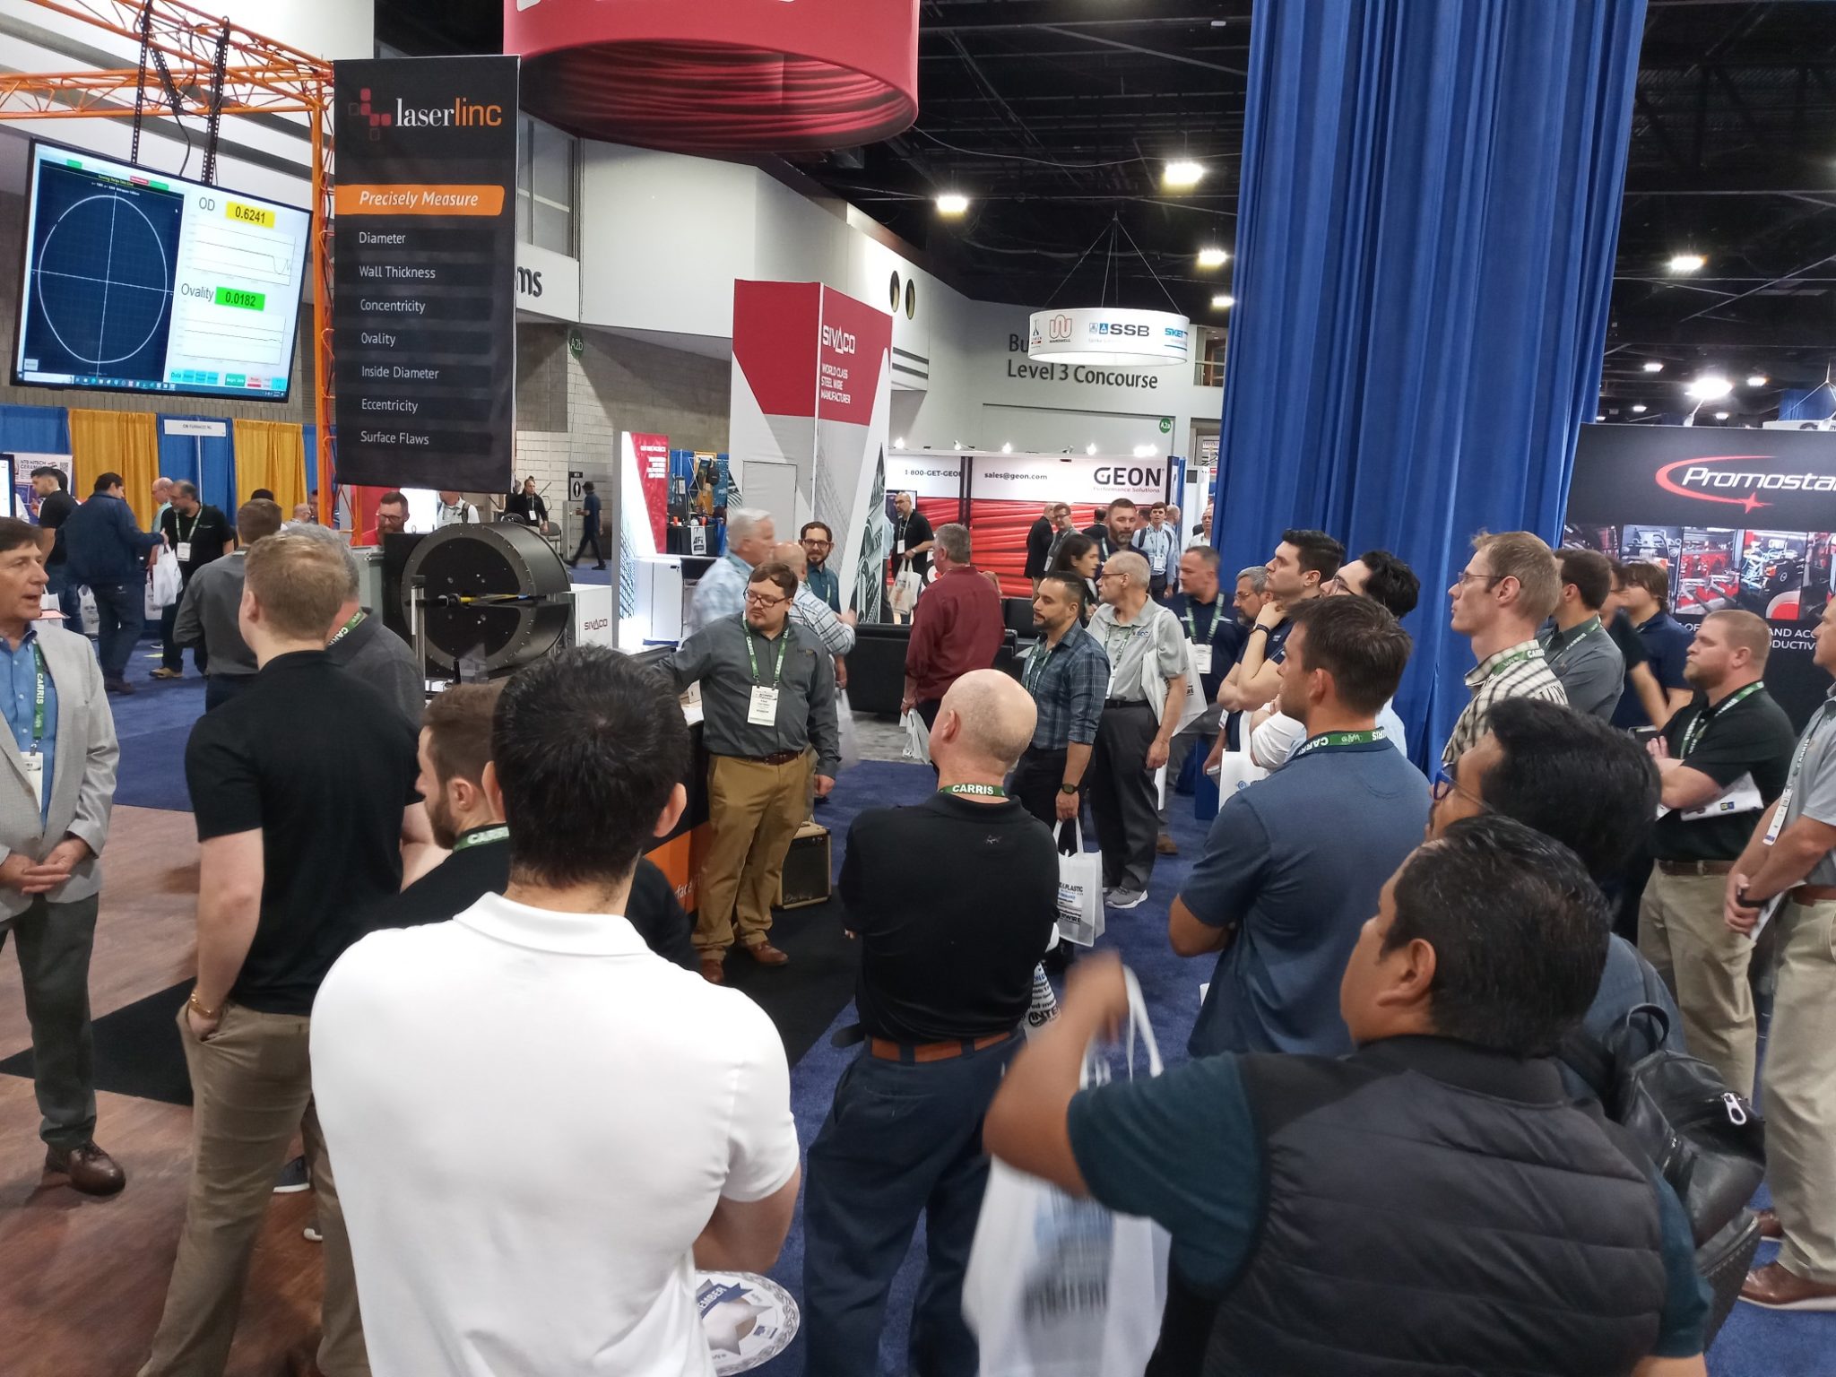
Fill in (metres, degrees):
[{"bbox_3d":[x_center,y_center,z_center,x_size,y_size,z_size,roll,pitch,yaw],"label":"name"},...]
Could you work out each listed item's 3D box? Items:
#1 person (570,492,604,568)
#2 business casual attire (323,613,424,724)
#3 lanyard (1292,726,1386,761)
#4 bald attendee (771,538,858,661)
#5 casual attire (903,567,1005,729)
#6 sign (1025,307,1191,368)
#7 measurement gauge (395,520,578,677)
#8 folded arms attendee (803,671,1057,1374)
[{"bbox_3d":[-6.642,-3.151,29.806,0.720,1.540,0.480,3,8,6],"label":"person"},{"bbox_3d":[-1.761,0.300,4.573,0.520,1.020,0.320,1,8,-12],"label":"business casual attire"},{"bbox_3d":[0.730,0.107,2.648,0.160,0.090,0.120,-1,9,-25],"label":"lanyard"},{"bbox_3d":[-0.625,0.155,7.118,0.580,1.710,0.400,4,8,12],"label":"bald attendee"},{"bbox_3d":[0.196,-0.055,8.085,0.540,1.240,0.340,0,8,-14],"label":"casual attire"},{"bbox_3d":[4.239,-7.825,33.000,3.550,0.950,3.550,2,8,0],"label":"sign"},{"bbox_3d":[-1.915,-0.400,6.620,0.640,0.650,0.380,3,8,8],"label":"measurement gauge"},{"bbox_3d":[0.034,0.794,2.825,0.480,1.680,0.400,1,8,-10],"label":"folded arms attendee"}]

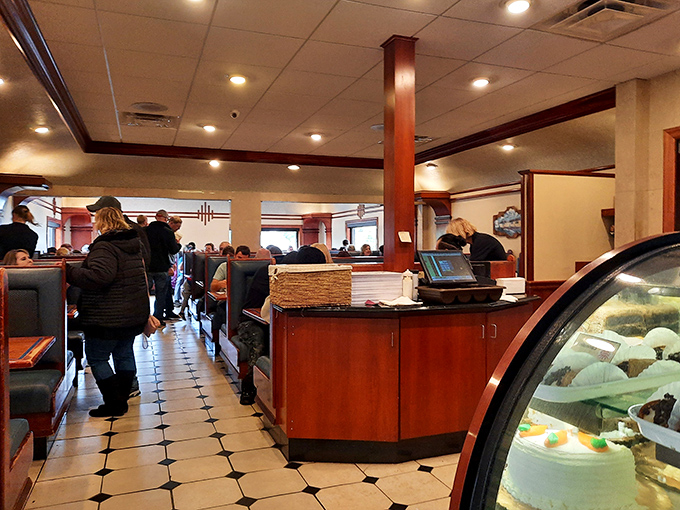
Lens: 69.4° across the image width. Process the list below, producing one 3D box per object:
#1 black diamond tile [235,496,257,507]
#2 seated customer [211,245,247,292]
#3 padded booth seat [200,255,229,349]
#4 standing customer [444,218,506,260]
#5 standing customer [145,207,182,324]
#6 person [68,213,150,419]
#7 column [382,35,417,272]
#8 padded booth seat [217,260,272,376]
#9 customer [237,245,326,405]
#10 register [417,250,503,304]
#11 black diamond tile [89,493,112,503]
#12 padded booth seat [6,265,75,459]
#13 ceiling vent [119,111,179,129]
[{"bbox_3d":[-0.455,1.198,2.378,0.076,0.010,0.076,0,0,23],"label":"black diamond tile"},{"bbox_3d":[-1.130,0.530,5.760,0.550,1.260,0.720,0,1,-22],"label":"seated customer"},{"bbox_3d":[-1.110,0.575,6.350,1.200,1.150,1.080,0,1,-22],"label":"padded booth seat"},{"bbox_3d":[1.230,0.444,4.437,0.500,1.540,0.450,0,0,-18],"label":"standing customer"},{"bbox_3d":[-2.849,0.194,7.950,0.540,1.820,0.420,0,1,34],"label":"standing customer"},{"bbox_3d":[-1.761,0.424,3.720,0.470,1.560,0.500,0,1,28],"label":"person"},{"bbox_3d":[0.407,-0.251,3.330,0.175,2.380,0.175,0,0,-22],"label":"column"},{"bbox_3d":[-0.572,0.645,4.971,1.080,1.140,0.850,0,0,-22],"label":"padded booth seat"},{"bbox_3d":[-0.561,0.572,4.396,0.660,1.270,0.800,0,0,-22],"label":"customer"},{"bbox_3d":[0.781,0.146,3.247,0.450,0.340,0.360,0,0,-24],"label":"register"},{"bbox_3d":[-1.174,1.194,2.415,0.077,0.010,0.077,0,1,23],"label":"black diamond tile"},{"bbox_3d":[-2.350,0.610,3.000,1.200,1.150,1.050,0,1,-22],"label":"padded booth seat"},{"bbox_3d":[-1.991,-1.411,5.120,0.600,0.050,0.600,0,1,-22],"label":"ceiling vent"}]

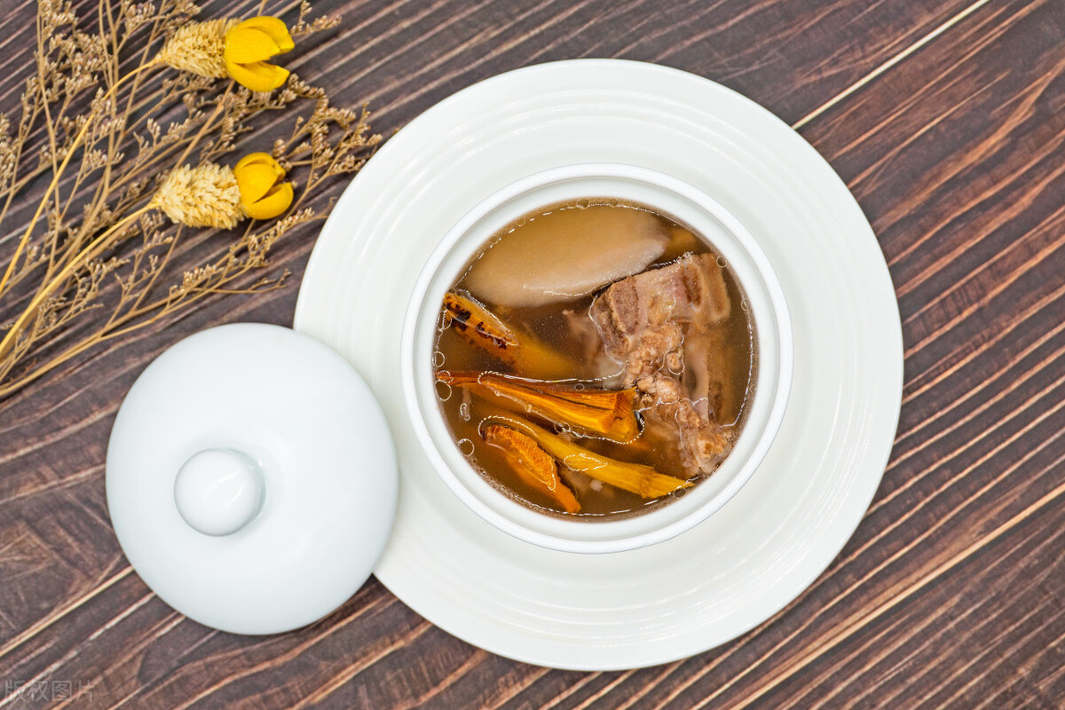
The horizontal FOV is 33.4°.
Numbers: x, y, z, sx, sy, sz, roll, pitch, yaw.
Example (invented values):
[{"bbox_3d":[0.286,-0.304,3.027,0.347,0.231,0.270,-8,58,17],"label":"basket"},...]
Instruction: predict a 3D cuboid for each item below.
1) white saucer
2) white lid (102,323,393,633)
[{"bbox_3d":[0.022,0.004,0.602,0.203,0.022,0.203,0,88,1],"label":"white saucer"},{"bbox_3d":[-0.101,0.043,0.583,0.106,0.041,0.106,1,93,13],"label":"white lid"}]

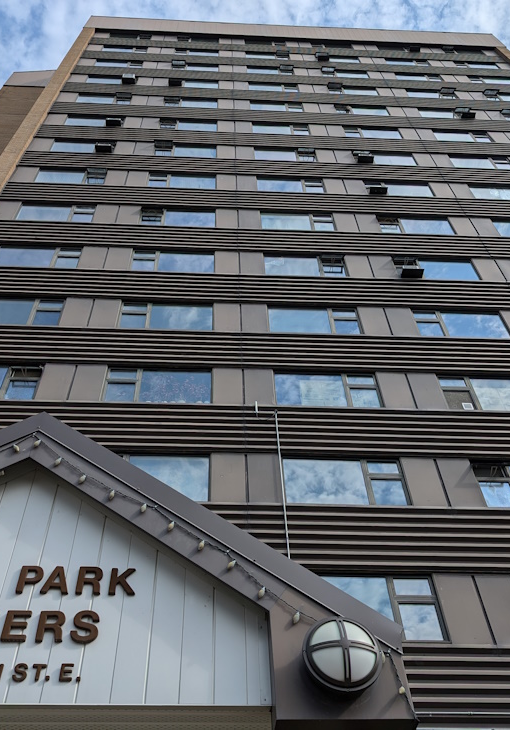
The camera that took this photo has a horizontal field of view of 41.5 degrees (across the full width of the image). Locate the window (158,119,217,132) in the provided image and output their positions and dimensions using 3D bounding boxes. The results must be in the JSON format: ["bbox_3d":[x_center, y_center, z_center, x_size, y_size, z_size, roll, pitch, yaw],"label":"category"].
[{"bbox_3d":[-2.681,-9.597,26.973,2.300,1.130,0.120,1,-51,-4],"label":"window"}]

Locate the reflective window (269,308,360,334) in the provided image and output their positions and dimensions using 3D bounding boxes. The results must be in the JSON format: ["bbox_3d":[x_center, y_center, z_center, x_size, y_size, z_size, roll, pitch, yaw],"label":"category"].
[{"bbox_3d":[1.463,-1.067,16.519,2.290,1.150,0.120,1,-51,-4],"label":"reflective window"}]

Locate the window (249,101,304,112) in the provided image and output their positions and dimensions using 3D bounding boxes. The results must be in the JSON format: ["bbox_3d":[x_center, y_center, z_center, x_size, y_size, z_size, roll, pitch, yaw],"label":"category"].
[{"bbox_3d":[0.923,-11.282,29.373,2.300,1.130,0.120,1,-51,-4],"label":"window"}]

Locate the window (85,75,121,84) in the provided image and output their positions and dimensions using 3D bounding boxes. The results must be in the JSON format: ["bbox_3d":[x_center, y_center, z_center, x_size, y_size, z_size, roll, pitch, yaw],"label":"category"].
[{"bbox_3d":[-6.955,-13.137,30.979,1.600,1.130,0.120,1,-51,-4],"label":"window"}]

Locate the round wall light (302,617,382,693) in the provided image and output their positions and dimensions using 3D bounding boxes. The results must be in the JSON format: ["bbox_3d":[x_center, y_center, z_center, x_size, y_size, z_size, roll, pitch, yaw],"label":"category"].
[{"bbox_3d":[0.376,1.243,2.894,0.336,0.336,0.180,1,-51,-4],"label":"round wall light"}]

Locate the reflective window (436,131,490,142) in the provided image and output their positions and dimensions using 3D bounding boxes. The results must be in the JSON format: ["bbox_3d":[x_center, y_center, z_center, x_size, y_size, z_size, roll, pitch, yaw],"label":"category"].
[{"bbox_3d":[8.605,-9.453,28.026,2.380,1.130,0.100,1,-51,-4],"label":"reflective window"}]

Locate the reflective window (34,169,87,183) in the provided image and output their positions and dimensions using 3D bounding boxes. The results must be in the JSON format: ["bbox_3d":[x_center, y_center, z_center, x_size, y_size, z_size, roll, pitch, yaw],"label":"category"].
[{"bbox_3d":[-6.477,-6.266,22.460,1.584,1.162,0.120,1,-51,-4],"label":"reflective window"}]

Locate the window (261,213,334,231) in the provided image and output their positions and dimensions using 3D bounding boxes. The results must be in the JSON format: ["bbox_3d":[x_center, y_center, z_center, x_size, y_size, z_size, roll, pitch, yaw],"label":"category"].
[{"bbox_3d":[1.358,-4.523,21.266,2.330,1.130,0.100,1,-51,-4],"label":"window"}]

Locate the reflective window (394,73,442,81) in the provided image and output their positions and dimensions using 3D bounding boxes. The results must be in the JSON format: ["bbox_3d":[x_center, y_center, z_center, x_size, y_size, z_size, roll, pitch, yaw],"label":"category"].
[{"bbox_3d":[8.318,-14.341,33.797,2.350,1.162,0.120,1,-51,-4],"label":"reflective window"}]

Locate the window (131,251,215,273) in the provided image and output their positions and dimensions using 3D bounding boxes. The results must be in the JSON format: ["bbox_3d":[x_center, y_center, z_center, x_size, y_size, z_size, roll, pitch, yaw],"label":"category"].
[{"bbox_3d":[-2.211,-2.784,18.315,2.230,1.150,0.120,1,-51,-4],"label":"window"}]

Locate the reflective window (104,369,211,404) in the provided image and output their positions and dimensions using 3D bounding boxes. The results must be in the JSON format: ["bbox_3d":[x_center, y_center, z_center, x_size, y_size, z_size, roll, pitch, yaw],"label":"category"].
[{"bbox_3d":[-2.069,0.451,14.594,2.300,1.130,0.120,1,-51,-4],"label":"reflective window"}]

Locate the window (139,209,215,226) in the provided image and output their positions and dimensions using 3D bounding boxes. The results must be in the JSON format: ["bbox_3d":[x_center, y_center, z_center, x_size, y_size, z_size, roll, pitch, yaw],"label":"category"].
[{"bbox_3d":[-2.330,-4.556,20.767,2.300,1.130,0.120,1,-51,-4],"label":"window"}]

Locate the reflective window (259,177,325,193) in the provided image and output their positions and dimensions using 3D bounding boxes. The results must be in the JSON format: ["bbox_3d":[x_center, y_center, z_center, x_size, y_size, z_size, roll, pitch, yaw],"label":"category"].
[{"bbox_3d":[1.195,-6.004,22.623,2.250,1.150,0.120,1,-51,-4],"label":"reflective window"}]

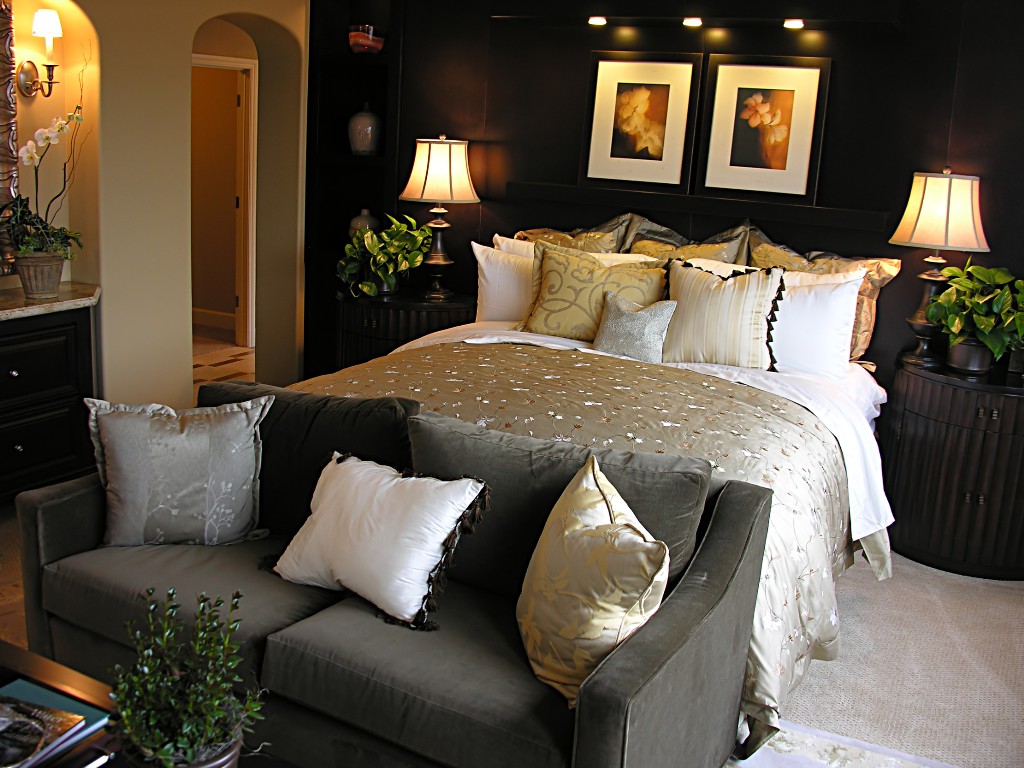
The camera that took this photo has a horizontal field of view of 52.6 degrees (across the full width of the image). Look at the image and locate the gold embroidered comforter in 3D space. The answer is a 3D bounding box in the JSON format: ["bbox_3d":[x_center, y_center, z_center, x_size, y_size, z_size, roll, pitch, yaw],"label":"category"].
[{"bbox_3d":[0.086,0.341,3.636,2.160,0.680,1.420,10,15,28],"label":"gold embroidered comforter"}]

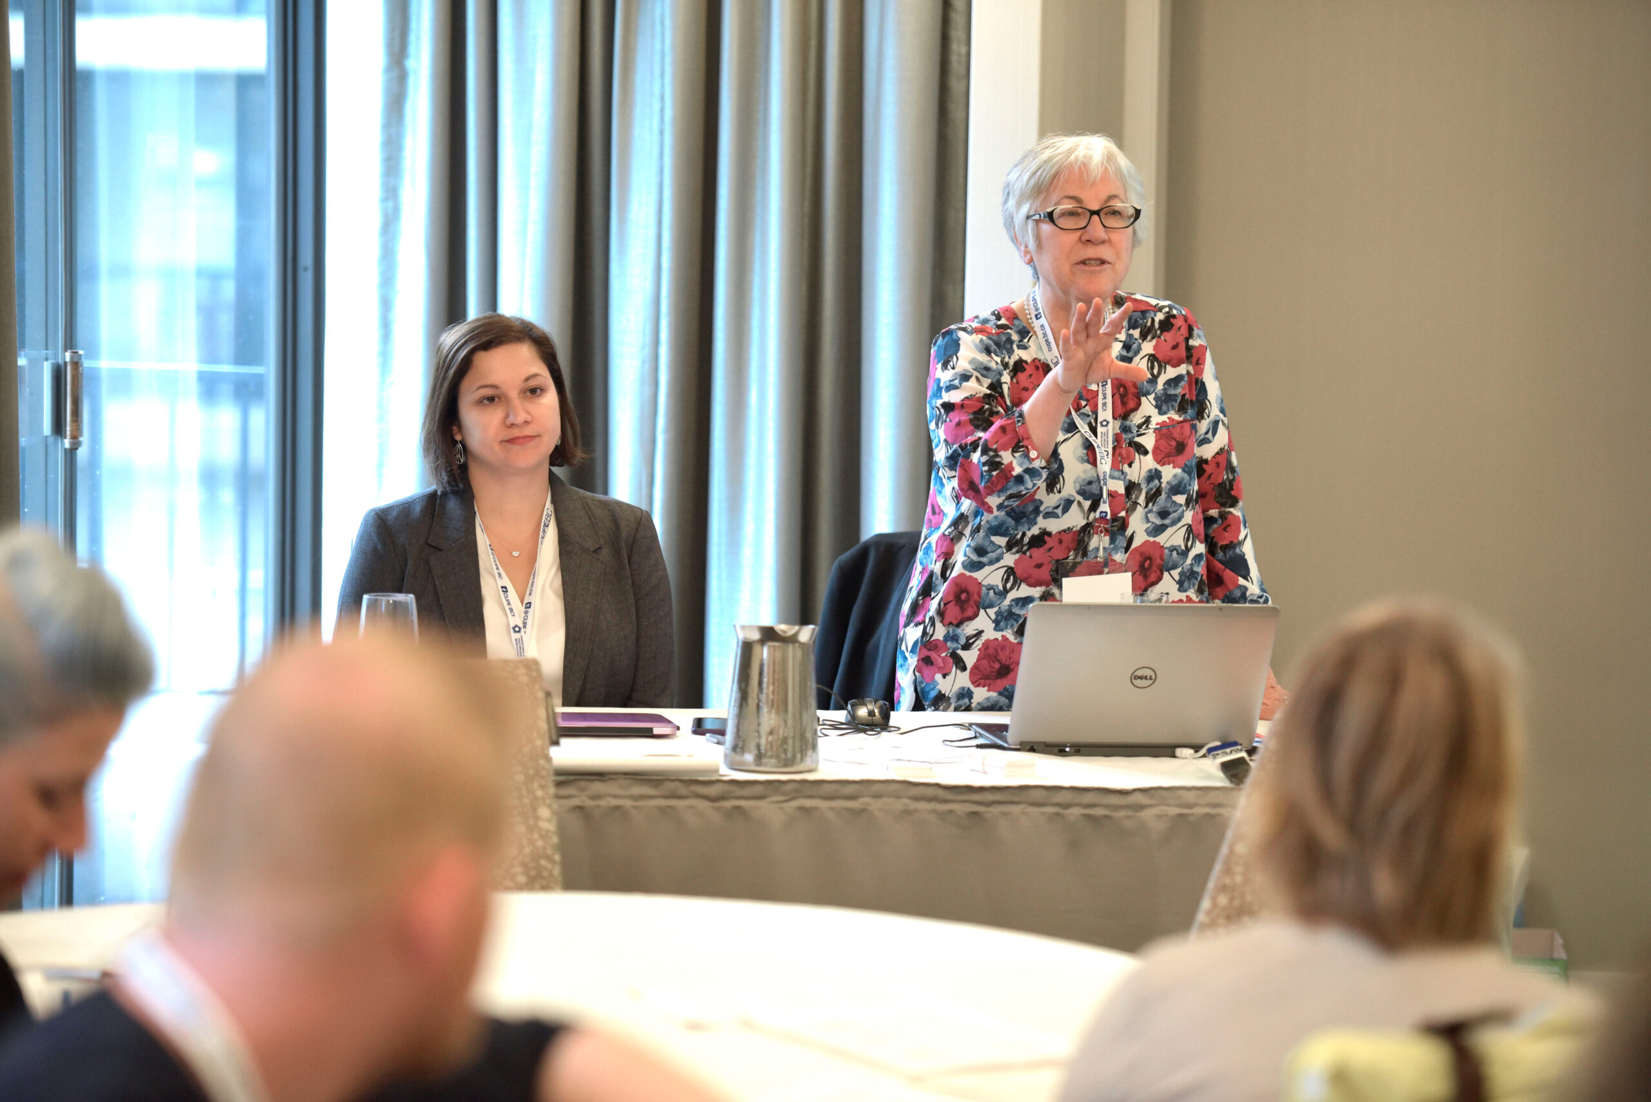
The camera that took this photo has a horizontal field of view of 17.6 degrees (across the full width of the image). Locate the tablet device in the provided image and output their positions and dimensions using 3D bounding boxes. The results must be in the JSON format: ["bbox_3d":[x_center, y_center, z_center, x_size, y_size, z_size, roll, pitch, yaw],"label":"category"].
[{"bbox_3d":[-0.330,0.233,7.248,0.245,0.016,0.172,1,5,-7],"label":"tablet device"}]

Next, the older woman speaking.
[{"bbox_3d":[0.372,0.175,7.752,0.540,1.564,0.460,0,5,-9],"label":"older woman speaking"}]

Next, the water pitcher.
[{"bbox_3d":[-0.073,0.189,6.876,0.121,0.178,0.157,-1,5,-22],"label":"water pitcher"}]

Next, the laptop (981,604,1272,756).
[{"bbox_3d":[0.394,0.161,7.085,0.340,0.216,0.326,0,5,-11],"label":"laptop"}]

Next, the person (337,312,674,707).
[{"bbox_3d":[-0.453,0.317,7.524,0.500,1.288,0.780,1,5,-6],"label":"person"}]

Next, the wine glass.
[{"bbox_3d":[-0.579,0.158,7.050,0.083,0.190,0.083,1,5,0],"label":"wine glass"}]

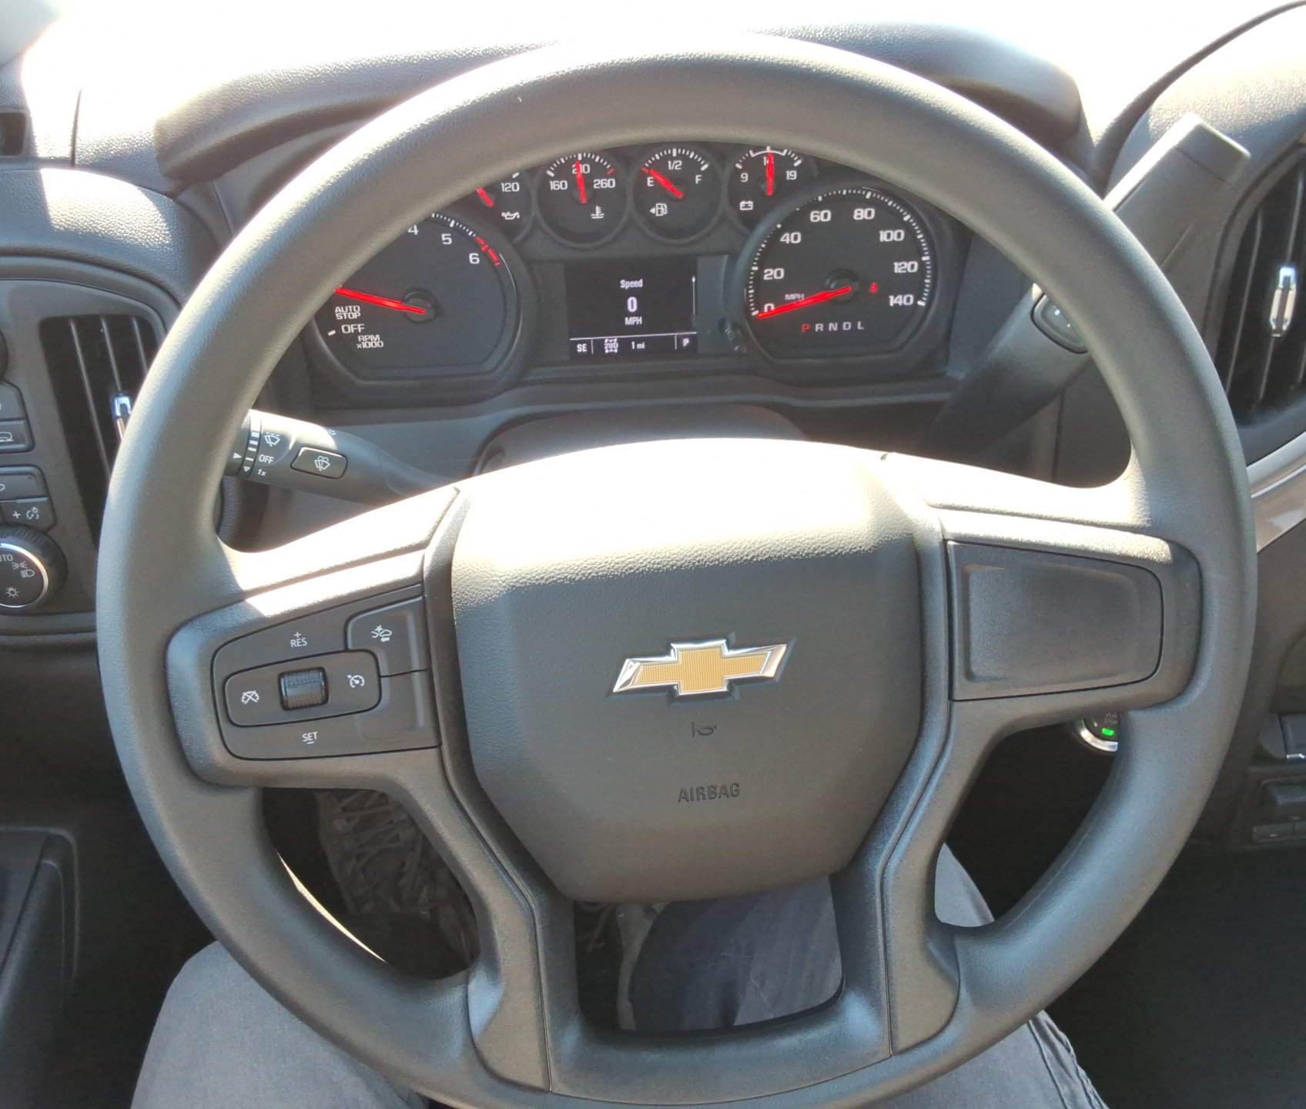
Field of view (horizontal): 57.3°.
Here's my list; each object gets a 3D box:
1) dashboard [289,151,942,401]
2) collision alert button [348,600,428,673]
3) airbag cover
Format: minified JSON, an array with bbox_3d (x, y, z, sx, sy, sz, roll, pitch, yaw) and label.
[{"bbox_3d":[-0.009,-0.147,0.621,0.338,0.129,0.055,-4,28,-3],"label":"dashboard"},{"bbox_3d":[-0.090,0.027,0.407,0.027,0.026,0.010,-5,16,-3],"label":"collision alert button"},{"bbox_3d":[0.013,0.044,0.414,0.159,0.163,0.050,-5,16,-3],"label":"airbag cover"}]

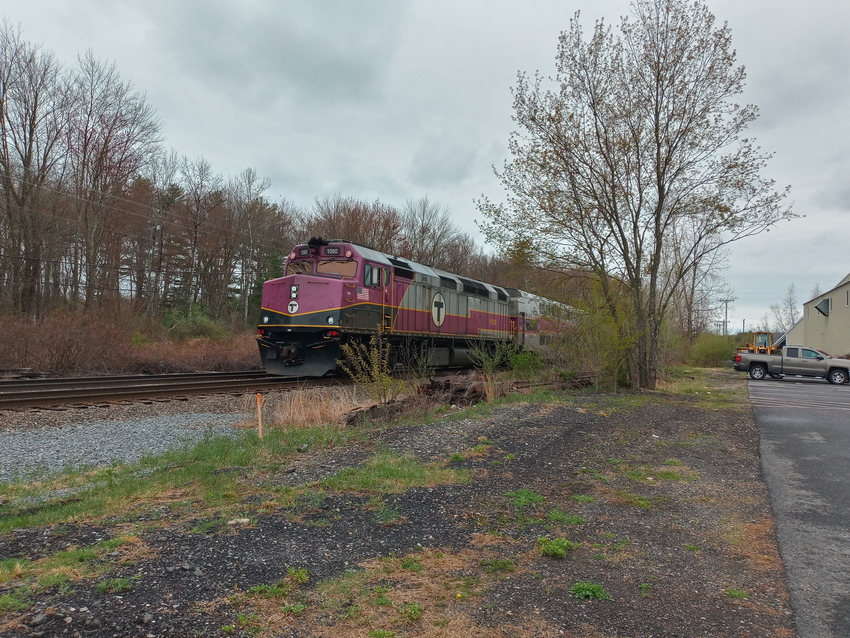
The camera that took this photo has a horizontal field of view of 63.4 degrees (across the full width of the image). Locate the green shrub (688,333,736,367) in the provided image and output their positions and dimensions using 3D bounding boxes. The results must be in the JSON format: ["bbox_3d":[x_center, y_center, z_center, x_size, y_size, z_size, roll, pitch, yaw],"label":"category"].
[{"bbox_3d":[25.920,2.777,62.000,4.300,3.100,3.800,-1,-3,23],"label":"green shrub"}]

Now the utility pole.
[{"bbox_3d":[50.991,1.771,116.000,2.450,9.900,0.300,-1,-3,22],"label":"utility pole"}]

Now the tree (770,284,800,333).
[{"bbox_3d":[52.421,0.393,100.000,4.500,11.400,4.400,-1,-3,27],"label":"tree"}]

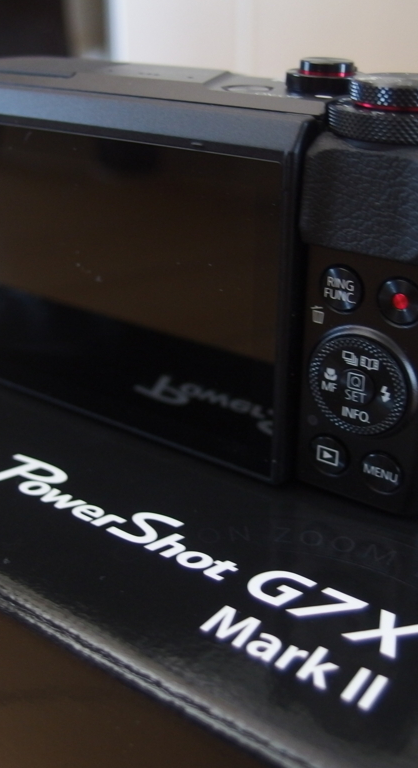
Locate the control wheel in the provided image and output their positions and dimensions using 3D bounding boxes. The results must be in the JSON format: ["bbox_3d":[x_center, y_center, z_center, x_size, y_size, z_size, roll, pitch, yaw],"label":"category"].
[{"bbox_3d":[0.022,0.000,0.119,0.016,0.016,0.003,18,31,32],"label":"control wheel"}]

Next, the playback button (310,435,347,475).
[{"bbox_3d":[0.018,0.011,0.127,0.007,0.007,0.002,18,31,32],"label":"playback button"}]

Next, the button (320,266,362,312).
[{"bbox_3d":[0.019,-0.013,0.116,0.007,0.007,0.002,18,31,32],"label":"button"}]

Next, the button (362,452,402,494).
[{"bbox_3d":[0.026,0.013,0.122,0.007,0.007,0.002,18,31,32],"label":"button"}]

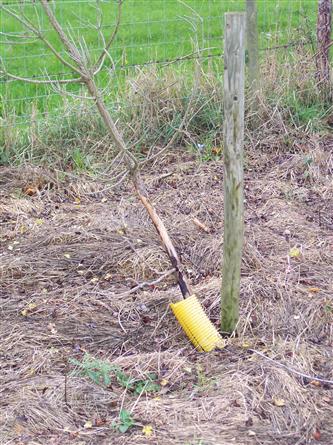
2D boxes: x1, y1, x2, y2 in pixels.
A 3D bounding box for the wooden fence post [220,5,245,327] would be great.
[{"bbox_3d":[0.255,-0.174,5.138,0.074,1.260,0.074,1,15,6],"label":"wooden fence post"}]

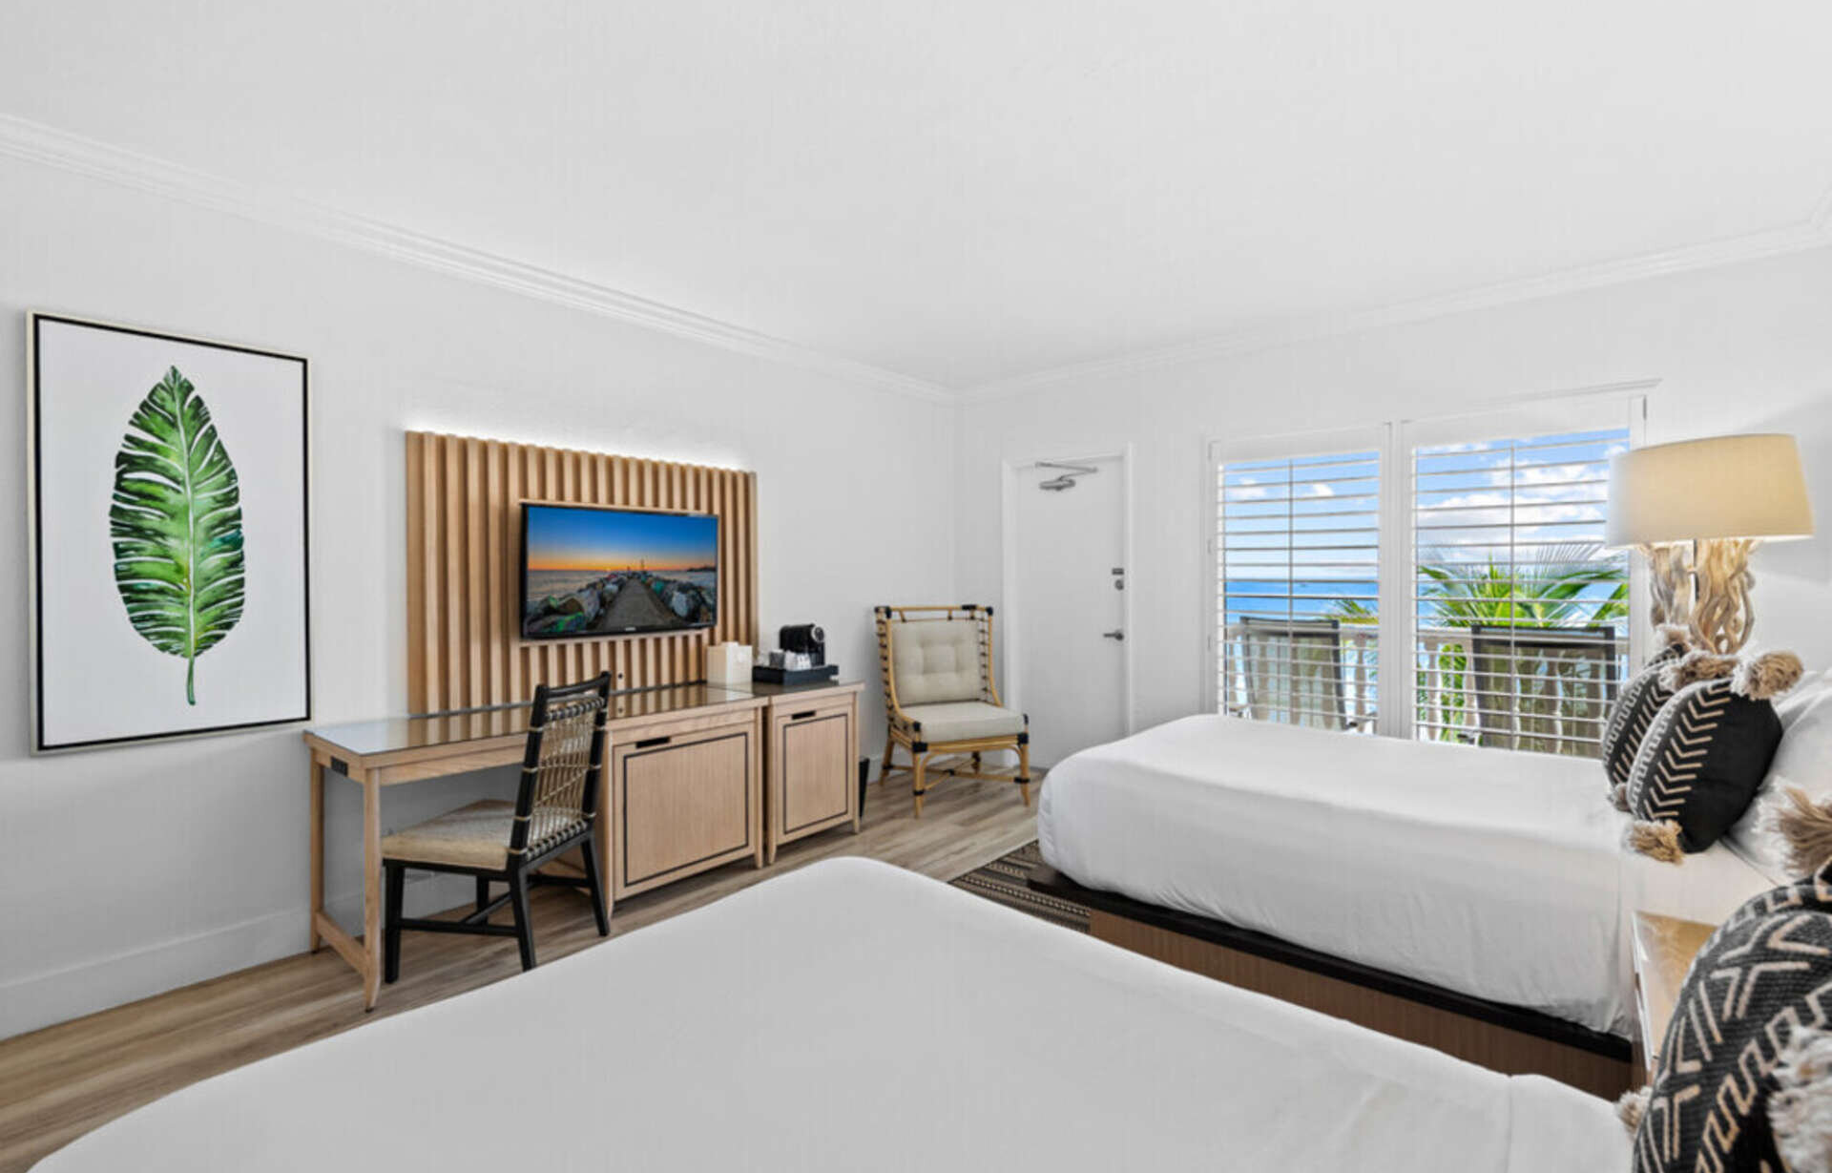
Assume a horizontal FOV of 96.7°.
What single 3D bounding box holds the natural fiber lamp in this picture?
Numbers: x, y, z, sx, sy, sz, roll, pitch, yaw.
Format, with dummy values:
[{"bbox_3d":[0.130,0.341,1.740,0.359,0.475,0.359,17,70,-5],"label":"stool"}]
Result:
[{"bbox_3d":[2.872,0.049,2.948,0.530,1.120,0.530,0,1,39],"label":"natural fiber lamp"}]

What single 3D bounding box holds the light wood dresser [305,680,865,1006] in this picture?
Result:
[{"bbox_3d":[-1.188,0.877,3.463,0.625,0.762,2.188,0,1,39],"label":"light wood dresser"}]

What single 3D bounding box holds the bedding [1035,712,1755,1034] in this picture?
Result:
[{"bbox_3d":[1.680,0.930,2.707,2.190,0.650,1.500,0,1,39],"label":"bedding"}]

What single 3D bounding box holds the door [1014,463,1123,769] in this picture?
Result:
[{"bbox_3d":[0.975,0.220,5.230,0.775,2.030,0.050,0,1,39],"label":"door"}]

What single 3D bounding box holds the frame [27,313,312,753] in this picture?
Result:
[{"bbox_3d":[-2.301,-0.150,2.567,0.045,1.260,0.661,0,1,39],"label":"frame"}]

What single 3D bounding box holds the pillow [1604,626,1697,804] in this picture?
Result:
[{"bbox_3d":[2.260,0.400,2.458,0.170,0.460,0.480,30,19,35],"label":"pillow"}]

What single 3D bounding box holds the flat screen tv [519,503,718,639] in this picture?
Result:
[{"bbox_3d":[-1.288,-0.068,3.684,0.055,0.544,0.955,0,1,39],"label":"flat screen tv"}]

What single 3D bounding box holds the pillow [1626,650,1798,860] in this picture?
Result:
[{"bbox_3d":[1.990,0.410,2.058,0.170,0.460,0.480,30,19,35],"label":"pillow"}]

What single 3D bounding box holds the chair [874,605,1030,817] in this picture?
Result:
[{"bbox_3d":[0.206,0.696,4.851,0.700,1.090,0.800,0,1,-18],"label":"chair"}]

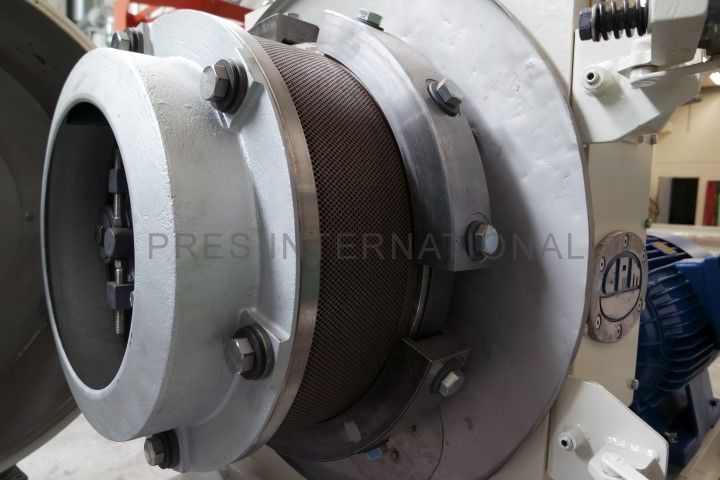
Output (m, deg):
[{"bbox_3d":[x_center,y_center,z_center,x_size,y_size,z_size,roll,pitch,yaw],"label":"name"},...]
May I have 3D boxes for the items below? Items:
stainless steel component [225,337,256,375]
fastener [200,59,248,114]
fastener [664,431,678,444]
[{"bbox_3d":[-0.127,0.122,0.509,0.036,0.036,0.016,6,6,45],"label":"stainless steel component"},{"bbox_3d":[-0.154,-0.172,0.536,0.058,0.058,0.031,6,6,45],"label":"fastener"},{"bbox_3d":[0.973,0.618,1.500,0.041,0.025,0.041,6,6,45],"label":"fastener"}]

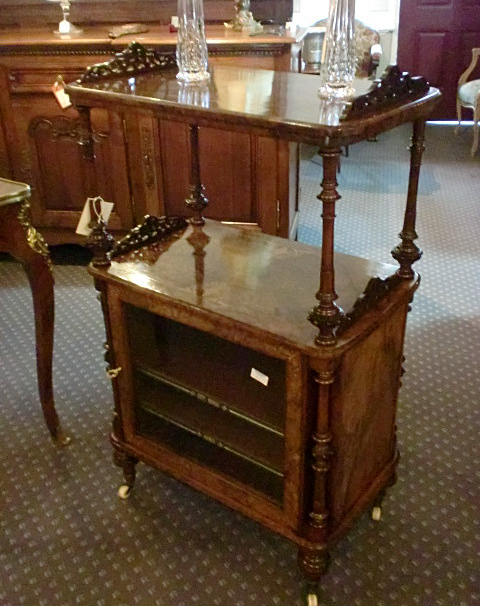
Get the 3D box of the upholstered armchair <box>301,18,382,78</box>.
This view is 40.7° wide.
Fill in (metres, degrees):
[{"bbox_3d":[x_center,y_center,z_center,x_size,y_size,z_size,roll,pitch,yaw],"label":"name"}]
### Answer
[{"bbox_3d":[0.732,-1.769,5.067,0.650,0.880,0.620,1,28,4],"label":"upholstered armchair"}]

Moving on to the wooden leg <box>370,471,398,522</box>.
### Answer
[{"bbox_3d":[0.355,0.477,1.594,0.066,0.168,0.066,19,34,34],"label":"wooden leg"}]

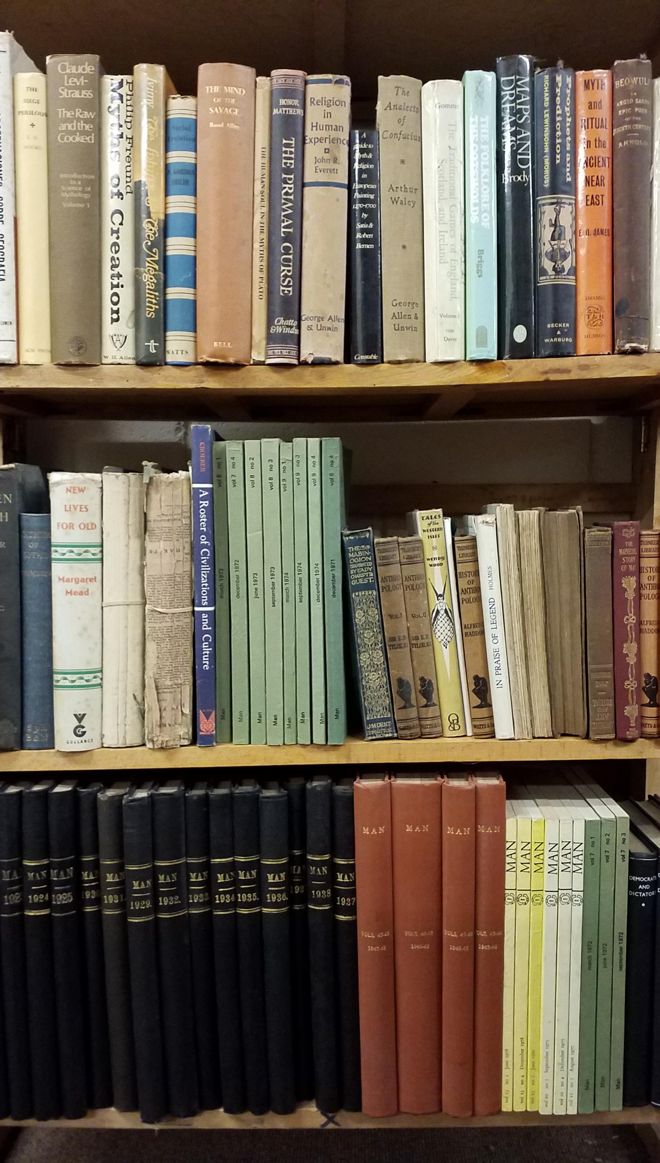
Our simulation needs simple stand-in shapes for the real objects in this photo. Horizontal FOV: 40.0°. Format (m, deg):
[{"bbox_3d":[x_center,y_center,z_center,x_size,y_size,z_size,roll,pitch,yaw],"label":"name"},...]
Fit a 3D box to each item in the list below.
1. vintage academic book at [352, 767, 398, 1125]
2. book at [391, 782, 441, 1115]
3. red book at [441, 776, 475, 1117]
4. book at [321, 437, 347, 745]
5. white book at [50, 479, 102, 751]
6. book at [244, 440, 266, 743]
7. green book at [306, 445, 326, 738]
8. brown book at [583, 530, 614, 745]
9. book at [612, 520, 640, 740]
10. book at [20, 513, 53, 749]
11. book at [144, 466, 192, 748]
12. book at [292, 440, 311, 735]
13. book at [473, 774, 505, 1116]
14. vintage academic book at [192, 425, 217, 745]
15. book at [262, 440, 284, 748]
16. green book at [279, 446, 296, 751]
[{"bbox_3d":[0.040,0.296,0.847,0.029,0.284,0.205,-1,4,1],"label":"vintage academic book"},{"bbox_3d":[0.072,0.293,0.840,0.039,0.281,0.205,-1,4,0],"label":"book"},{"bbox_3d":[0.107,0.295,0.846,0.026,0.284,0.205,0,4,1],"label":"red book"},{"bbox_3d":[0.009,0.004,0.806,0.014,0.247,0.152,-1,4,5],"label":"book"},{"bbox_3d":[-0.203,0.021,0.805,0.040,0.225,0.145,0,4,1],"label":"white book"},{"bbox_3d":[-0.058,0.005,0.810,0.012,0.244,0.163,-1,4,1],"label":"book"},{"bbox_3d":[-0.009,0.004,0.809,0.010,0.246,0.163,-1,4,1],"label":"green book"},{"bbox_3d":[0.218,0.040,0.787,0.021,0.170,0.112,-2,4,0],"label":"brown book"},{"bbox_3d":[0.239,0.037,0.785,0.019,0.176,0.120,-2,4,1],"label":"book"},{"bbox_3d":[-0.236,0.037,0.796,0.025,0.191,0.127,0,4,0],"label":"book"},{"bbox_3d":[-0.130,0.019,0.803,0.037,0.222,0.145,0,4,0],"label":"book"},{"bbox_3d":[-0.017,0.004,0.806,0.011,0.246,0.152,0,4,4],"label":"book"},{"bbox_3d":[0.130,0.293,0.840,0.024,0.279,0.205,0,4,0],"label":"book"},{"bbox_3d":[-0.102,-0.001,0.819,0.015,0.258,0.178,0,4,0],"label":"vintage academic book"},{"bbox_3d":[-0.041,0.005,0.806,0.014,0.247,0.152,0,4,3],"label":"book"},{"bbox_3d":[-0.032,0.006,0.810,0.010,0.243,0.163,-1,4,1],"label":"green book"}]

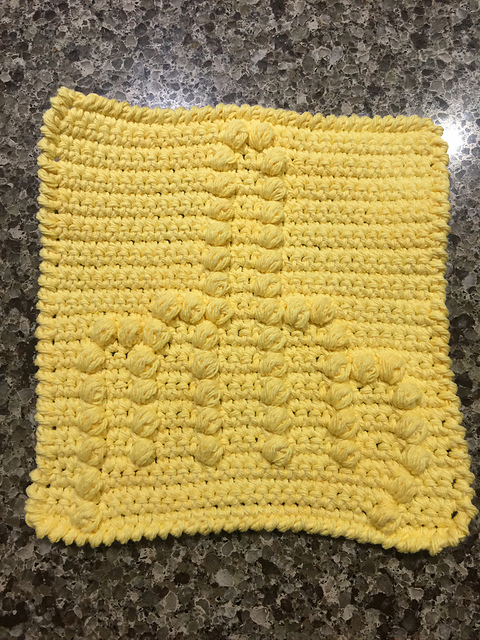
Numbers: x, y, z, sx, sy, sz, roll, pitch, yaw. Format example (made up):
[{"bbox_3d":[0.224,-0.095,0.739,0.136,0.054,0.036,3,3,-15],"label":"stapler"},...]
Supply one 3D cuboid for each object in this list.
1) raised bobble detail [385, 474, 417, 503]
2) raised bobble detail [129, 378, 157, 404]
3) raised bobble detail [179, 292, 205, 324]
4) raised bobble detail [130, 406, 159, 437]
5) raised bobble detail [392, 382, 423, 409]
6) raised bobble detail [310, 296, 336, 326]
[{"bbox_3d":[0.084,0.088,0.279,0.015,0.008,0.014,0,81,0],"label":"raised bobble detail"},{"bbox_3d":[-0.052,0.038,0.287,0.015,0.010,0.013,0,78,0],"label":"raised bobble detail"},{"bbox_3d":[-0.026,-0.006,0.296,0.015,0.010,0.017,0,78,0],"label":"raised bobble detail"},{"bbox_3d":[-0.050,0.054,0.284,0.015,0.008,0.015,0,81,0],"label":"raised bobble detail"},{"bbox_3d":[0.088,0.040,0.281,0.015,0.009,0.014,0,81,0],"label":"raised bobble detail"},{"bbox_3d":[0.046,-0.005,0.296,0.014,0.010,0.016,0,78,0],"label":"raised bobble detail"}]

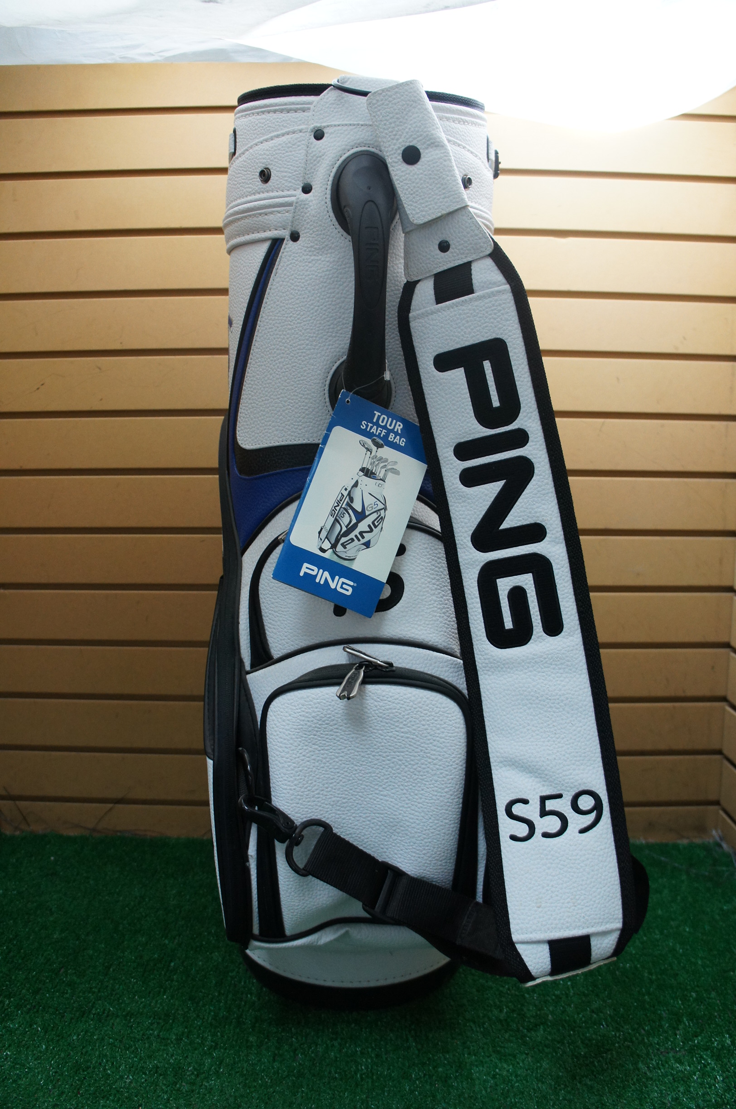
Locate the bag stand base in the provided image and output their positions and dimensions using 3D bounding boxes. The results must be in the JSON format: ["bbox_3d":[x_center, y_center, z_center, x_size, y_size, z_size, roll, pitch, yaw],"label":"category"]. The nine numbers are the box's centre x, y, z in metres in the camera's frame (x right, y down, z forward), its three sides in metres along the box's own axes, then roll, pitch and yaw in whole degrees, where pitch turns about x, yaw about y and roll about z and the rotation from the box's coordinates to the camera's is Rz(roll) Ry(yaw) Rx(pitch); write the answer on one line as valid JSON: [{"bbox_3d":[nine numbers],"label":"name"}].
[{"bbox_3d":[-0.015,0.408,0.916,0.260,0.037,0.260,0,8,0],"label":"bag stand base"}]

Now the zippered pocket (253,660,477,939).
[{"bbox_3d":[-0.002,0.219,0.738,0.195,0.265,0.090,0,8,0],"label":"zippered pocket"}]

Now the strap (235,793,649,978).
[{"bbox_3d":[0.063,0.292,0.733,0.350,0.145,0.110,0,8,0],"label":"strap"}]

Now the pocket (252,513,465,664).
[{"bbox_3d":[-0.003,0.029,0.726,0.195,0.145,0.075,0,8,0],"label":"pocket"}]

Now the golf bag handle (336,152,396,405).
[{"bbox_3d":[0.001,-0.221,0.686,0.055,0.210,0.050,0,8,0],"label":"golf bag handle"}]

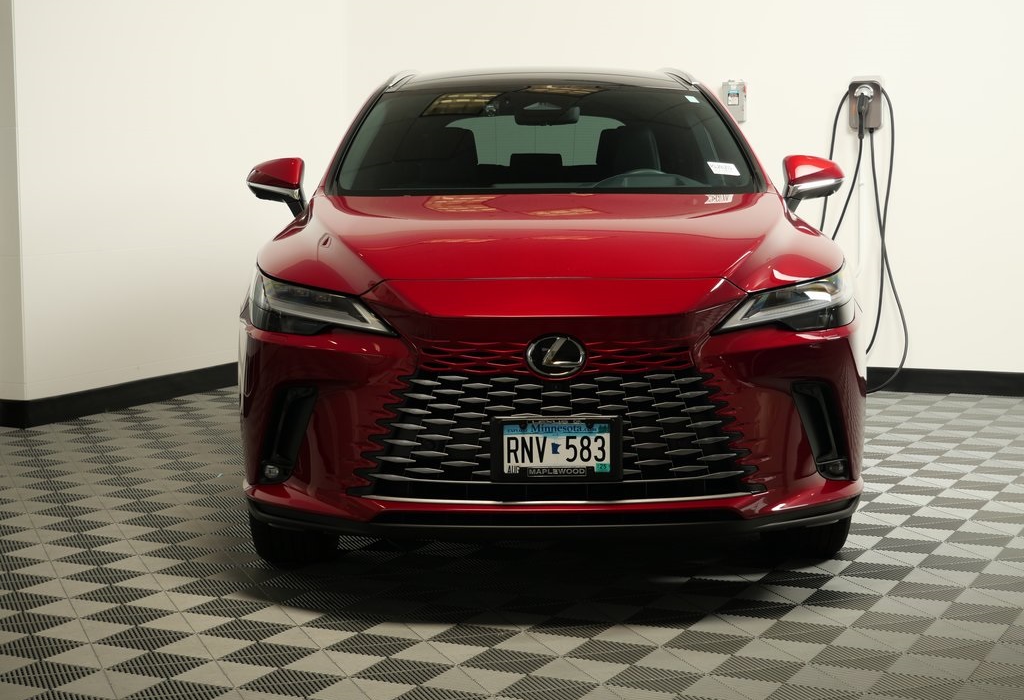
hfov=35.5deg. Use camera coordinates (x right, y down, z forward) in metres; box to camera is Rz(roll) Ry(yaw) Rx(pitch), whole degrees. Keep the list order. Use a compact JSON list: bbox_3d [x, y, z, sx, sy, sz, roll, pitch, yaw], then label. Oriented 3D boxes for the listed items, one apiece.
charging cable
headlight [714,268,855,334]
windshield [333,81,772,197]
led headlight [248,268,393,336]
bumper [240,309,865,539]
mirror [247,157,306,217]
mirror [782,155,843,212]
[{"bbox_3d":[2.019,-0.637,9.333,0.560,1.784,0.160,2,6,24],"label":"charging cable"},{"bbox_3d":[0.779,-0.152,4.567,0.460,0.200,0.460,0,5,0],"label":"headlight"},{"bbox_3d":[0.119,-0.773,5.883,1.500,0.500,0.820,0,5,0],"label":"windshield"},{"bbox_3d":[-0.531,-0.131,4.567,0.460,0.200,0.460,0,5,0],"label":"led headlight"},{"bbox_3d":[0.126,0.173,4.537,1.880,0.620,0.620,0,5,0],"label":"bumper"},{"bbox_3d":[-0.865,-0.601,5.869,0.230,0.220,0.190,0,5,0],"label":"mirror"},{"bbox_3d":[1.104,-0.612,5.869,0.230,0.220,0.190,0,5,0],"label":"mirror"}]

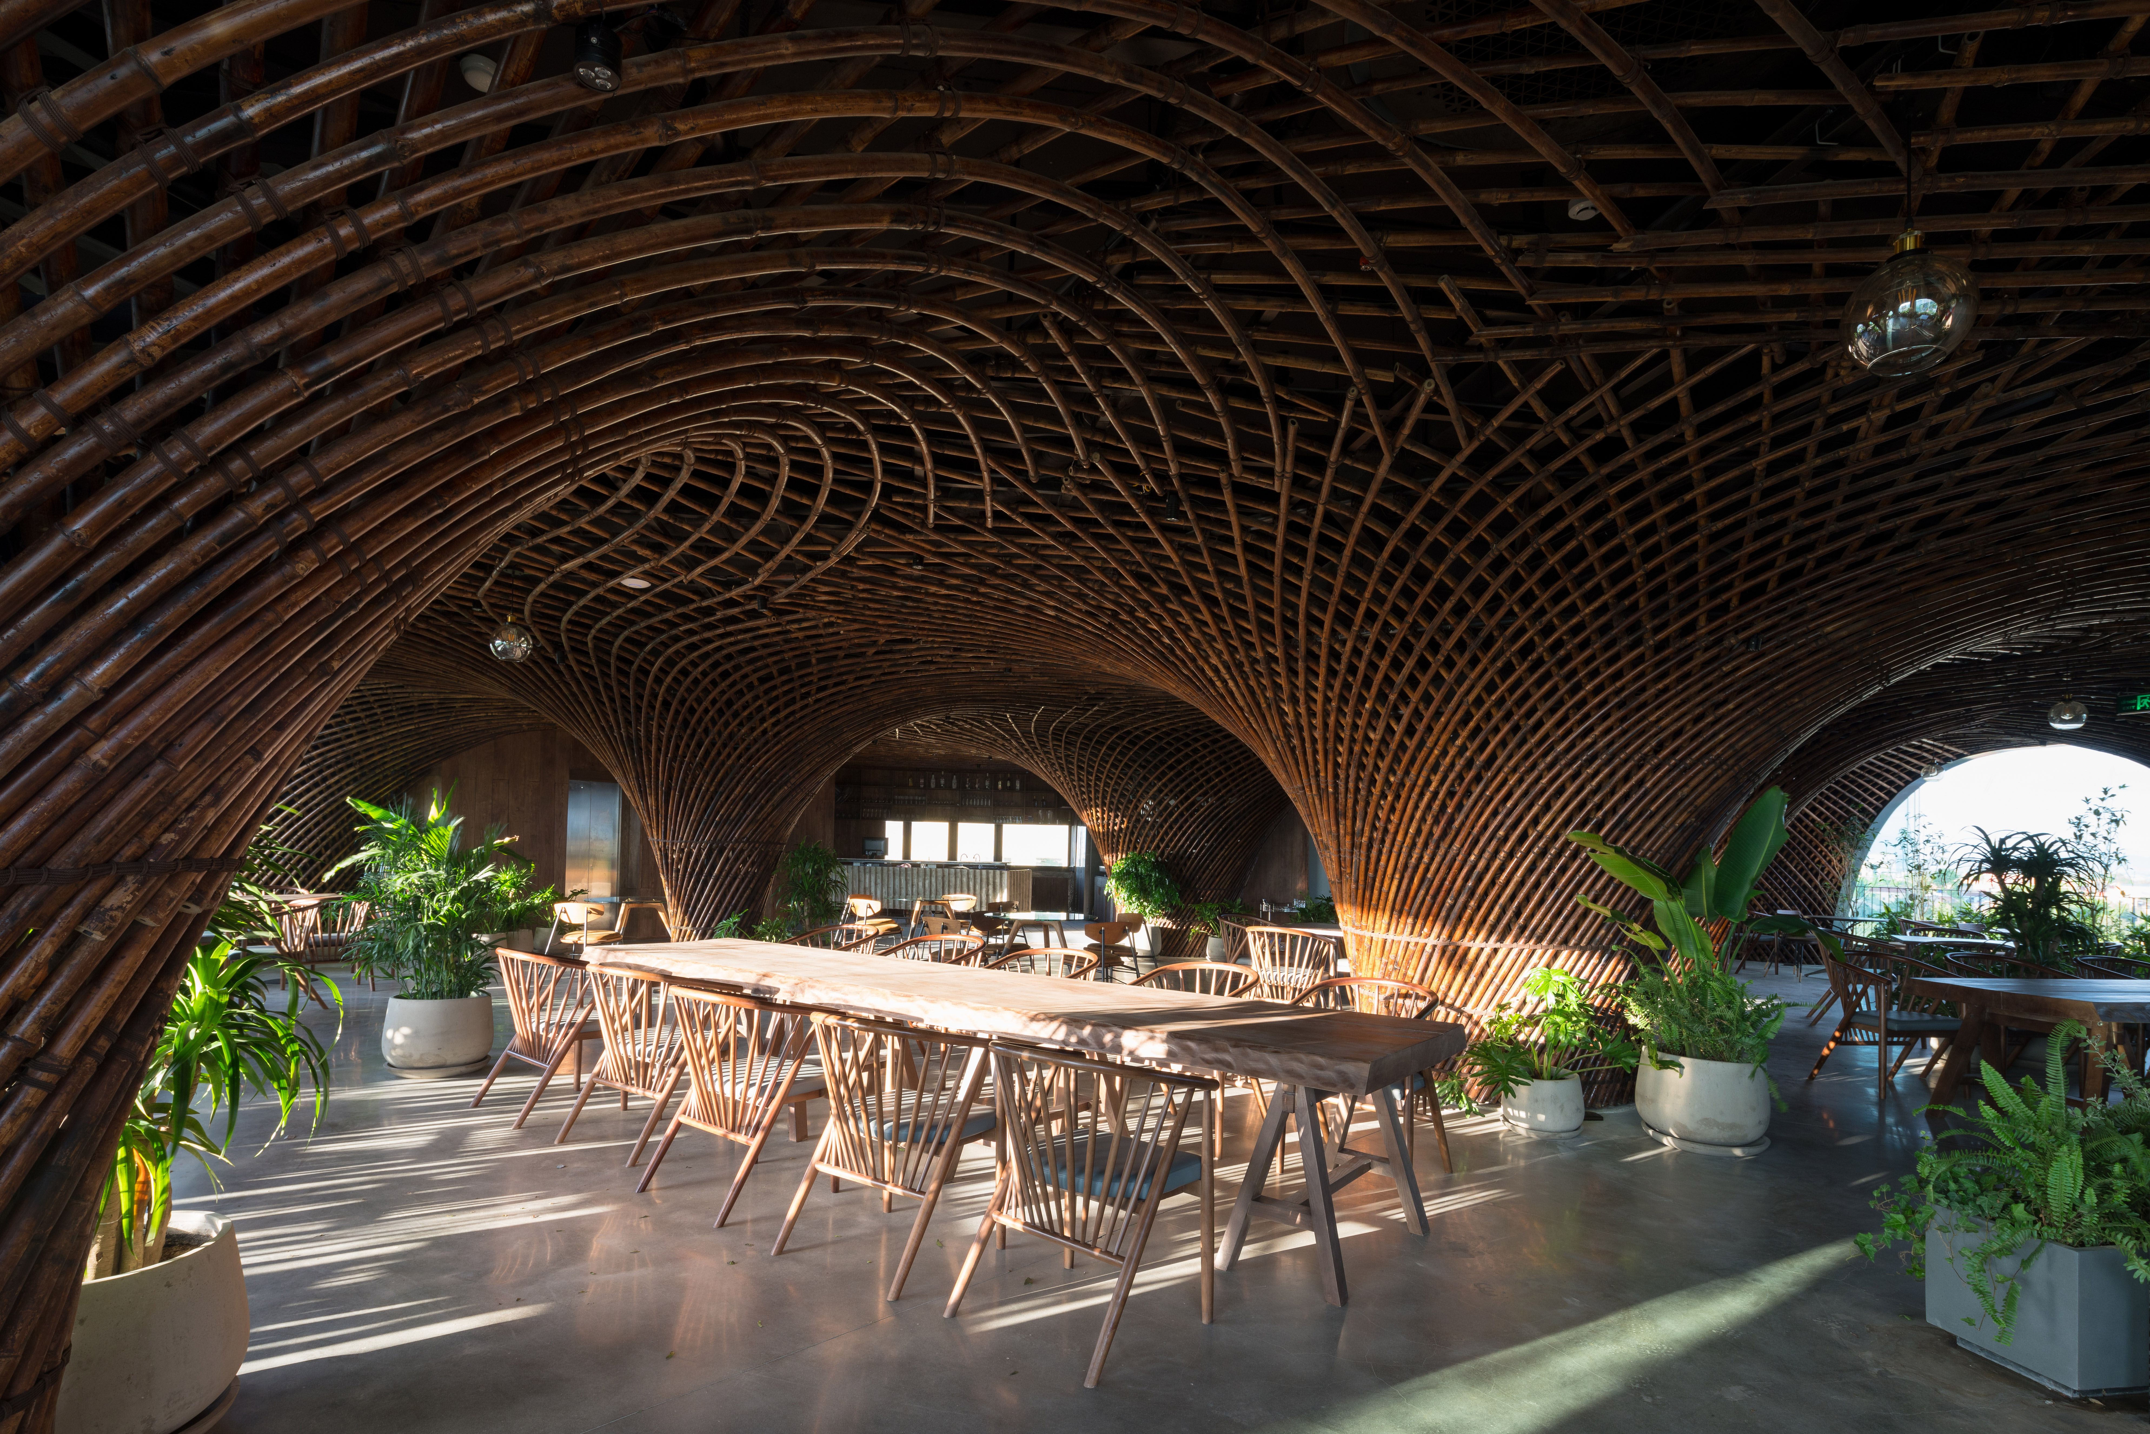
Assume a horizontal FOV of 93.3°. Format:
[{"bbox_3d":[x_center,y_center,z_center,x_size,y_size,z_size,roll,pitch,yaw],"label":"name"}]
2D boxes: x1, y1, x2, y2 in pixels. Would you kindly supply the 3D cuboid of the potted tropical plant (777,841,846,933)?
[{"bbox_3d":[-2.594,1.914,9.990,0.650,1.400,0.650,-1,-7,20],"label":"potted tropical plant"}]

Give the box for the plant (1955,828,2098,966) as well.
[{"bbox_3d":[7.210,1.687,7.695,0.950,1.681,0.920,-1,-7,20],"label":"plant"}]

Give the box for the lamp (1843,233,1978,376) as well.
[{"bbox_3d":[2.053,-1.028,2.500,0.260,0.320,0.260,0,-6,0],"label":"lamp"}]

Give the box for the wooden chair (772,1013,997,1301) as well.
[{"bbox_3d":[-0.596,1.394,3.418,0.575,0.800,0.575,-3,-8,35],"label":"wooden chair"}]

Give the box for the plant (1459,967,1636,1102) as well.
[{"bbox_3d":[2.300,1.528,4.905,0.840,0.620,0.720,0,-6,0],"label":"plant"}]

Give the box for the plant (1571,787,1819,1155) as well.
[{"bbox_3d":[3.085,1.240,5.047,1.080,1.787,0.900,-1,-7,20],"label":"plant"}]

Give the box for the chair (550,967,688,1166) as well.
[{"bbox_3d":[-1.953,1.563,4.696,0.610,0.760,0.570,-4,-7,36],"label":"chair"}]

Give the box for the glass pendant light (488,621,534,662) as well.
[{"bbox_3d":[-4.100,-0.557,7.400,0.300,0.300,0.300,1,-6,0],"label":"glass pendant light"}]

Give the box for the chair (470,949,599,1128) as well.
[{"bbox_3d":[-2.625,1.580,5.134,0.575,0.800,0.575,-4,-8,42],"label":"chair"}]

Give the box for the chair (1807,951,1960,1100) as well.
[{"bbox_3d":[4.982,1.881,6.202,0.575,0.800,0.575,2,-6,-5],"label":"chair"}]

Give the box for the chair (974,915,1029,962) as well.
[{"bbox_3d":[-0.610,1.950,8.027,0.520,0.770,0.480,-6,-8,45],"label":"chair"}]

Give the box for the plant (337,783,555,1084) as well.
[{"bbox_3d":[-3.940,1.276,6.274,1.250,1.700,1.100,0,-6,0],"label":"plant"}]

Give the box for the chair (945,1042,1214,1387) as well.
[{"bbox_3d":[0.010,1.361,2.976,0.610,0.760,0.570,-6,-8,43],"label":"chair"}]

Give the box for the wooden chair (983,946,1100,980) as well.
[{"bbox_3d":[-0.185,1.673,5.452,0.575,0.800,0.575,-2,-7,26],"label":"wooden chair"}]

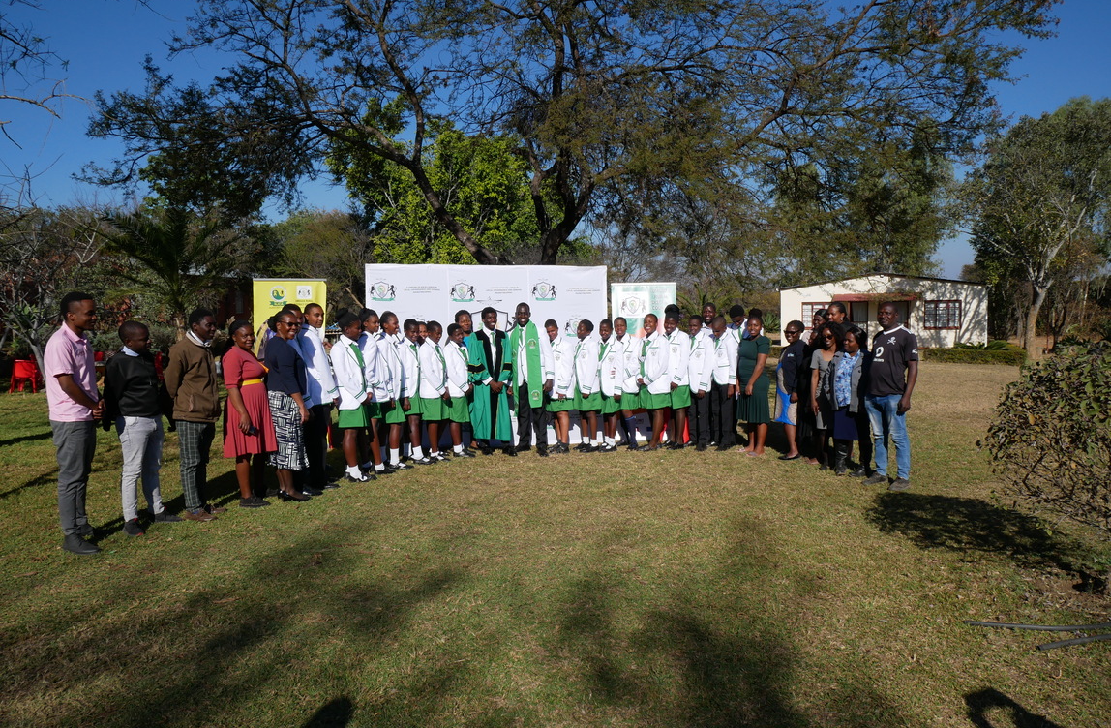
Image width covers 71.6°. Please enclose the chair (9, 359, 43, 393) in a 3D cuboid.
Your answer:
[{"bbox_3d":[-11.684,0.244,16.966,0.580,0.730,0.560,-1,4,-12],"label":"chair"}]

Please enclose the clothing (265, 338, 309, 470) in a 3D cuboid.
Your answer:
[{"bbox_3d":[-2.366,0.356,6.768,0.370,1.161,0.440,1,3,14],"label":"clothing"}]

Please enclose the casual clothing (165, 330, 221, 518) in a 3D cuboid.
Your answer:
[{"bbox_3d":[-2.917,0.485,6.160,0.360,1.471,0.490,1,3,12],"label":"casual clothing"}]

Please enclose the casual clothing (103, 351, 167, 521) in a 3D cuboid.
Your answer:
[{"bbox_3d":[-3.213,0.528,5.872,0.340,1.300,0.500,1,4,16],"label":"casual clothing"}]

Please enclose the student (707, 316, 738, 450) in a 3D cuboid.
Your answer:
[{"bbox_3d":[2.047,0.221,9.350,0.440,1.602,0.300,2,4,36],"label":"student"}]

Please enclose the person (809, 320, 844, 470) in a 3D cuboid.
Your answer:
[{"bbox_3d":[2.878,0.330,8.169,0.460,1.550,0.340,2,4,35],"label":"person"}]

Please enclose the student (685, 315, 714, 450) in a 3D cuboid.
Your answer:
[{"bbox_3d":[1.749,0.223,9.423,0.430,1.638,0.320,3,4,42],"label":"student"}]

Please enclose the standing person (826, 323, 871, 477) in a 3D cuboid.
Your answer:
[{"bbox_3d":[2.976,0.370,7.779,0.520,1.511,0.360,2,4,33],"label":"standing person"}]

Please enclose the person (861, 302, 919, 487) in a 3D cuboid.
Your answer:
[{"bbox_3d":[3.175,0.281,7.247,0.350,1.722,0.550,-3,4,-40],"label":"person"}]

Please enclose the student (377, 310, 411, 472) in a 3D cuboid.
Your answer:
[{"bbox_3d":[-1.710,0.275,8.095,0.330,1.654,0.430,2,4,28],"label":"student"}]

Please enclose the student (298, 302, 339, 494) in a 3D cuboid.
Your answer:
[{"bbox_3d":[-2.199,0.291,7.141,0.330,1.715,0.460,1,3,20],"label":"student"}]

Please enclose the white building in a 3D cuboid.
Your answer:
[{"bbox_3d":[16.584,-2.594,38.937,9.000,3.500,7.500,1,4,26],"label":"white building"}]

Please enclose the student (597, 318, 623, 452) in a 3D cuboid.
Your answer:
[{"bbox_3d":[0.653,0.254,9.392,0.420,1.591,0.320,2,4,33],"label":"student"}]

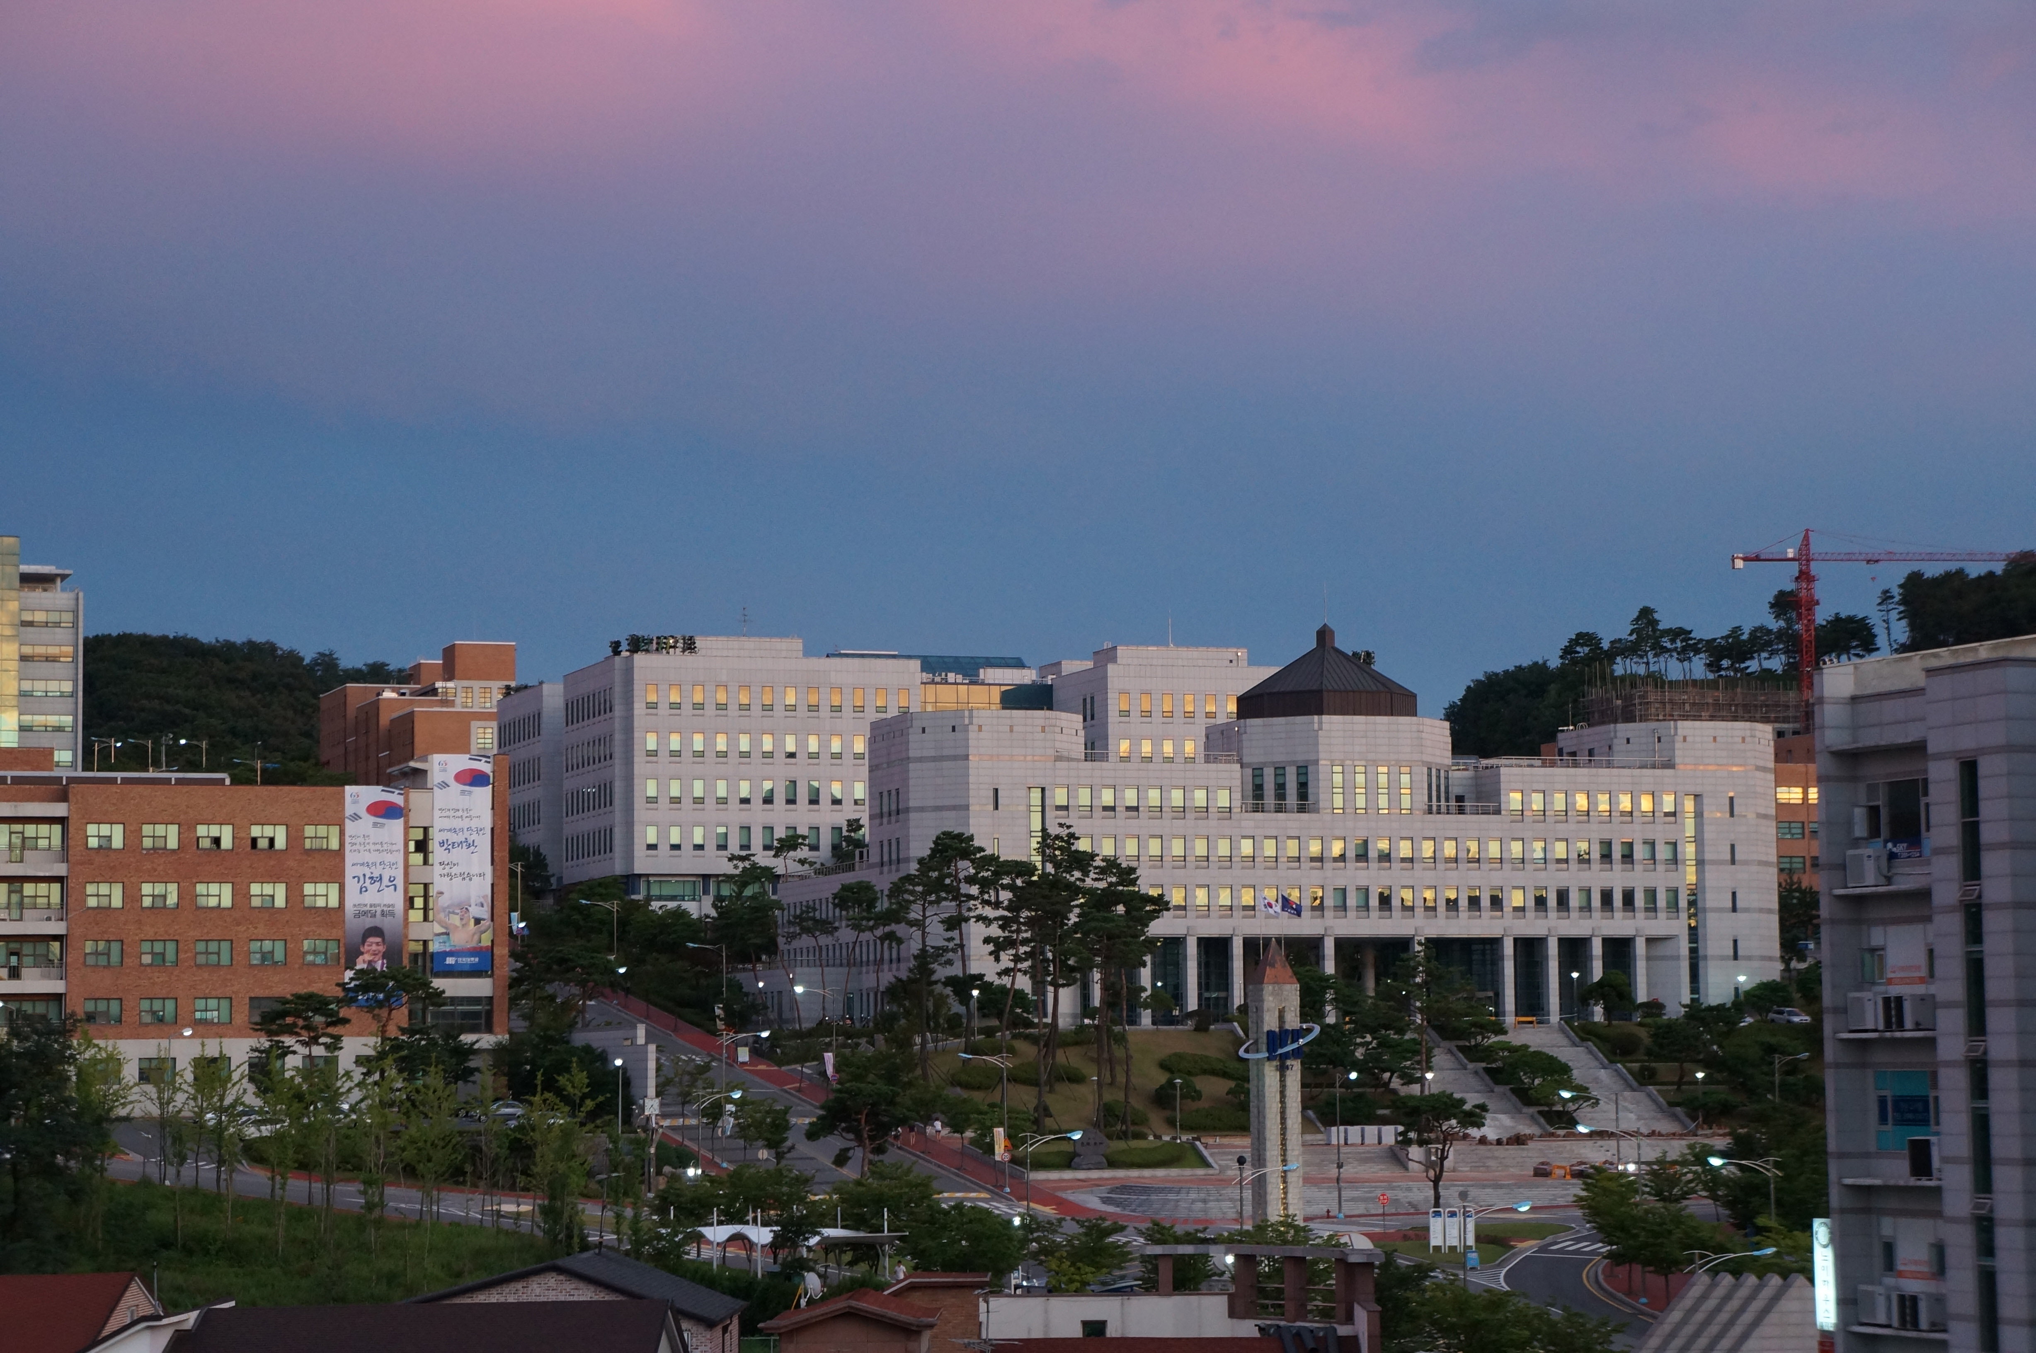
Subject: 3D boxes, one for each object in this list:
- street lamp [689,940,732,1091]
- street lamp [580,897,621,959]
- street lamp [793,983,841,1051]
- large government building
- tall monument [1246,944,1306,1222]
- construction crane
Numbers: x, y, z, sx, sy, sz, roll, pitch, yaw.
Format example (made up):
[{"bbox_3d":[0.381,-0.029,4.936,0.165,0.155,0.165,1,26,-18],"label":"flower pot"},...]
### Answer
[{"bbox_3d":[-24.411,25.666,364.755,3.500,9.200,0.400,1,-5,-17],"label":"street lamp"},{"bbox_3d":[-35.611,23.456,395.076,3.500,8.600,0.400,1,-5,-17],"label":"street lamp"},{"bbox_3d":[-14.322,26.374,328.544,3.500,8.600,0.400,1,-5,-17],"label":"street lamp"},{"bbox_3d":[22.249,14.103,411.130,78.554,34.273,50.000,1,-5,-17],"label":"large government building"},{"bbox_3d":[14.558,23.235,260.956,2.300,16.800,2.300,1,-5,-20],"label":"tall monument"},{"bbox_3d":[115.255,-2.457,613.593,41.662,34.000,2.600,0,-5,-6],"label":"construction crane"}]

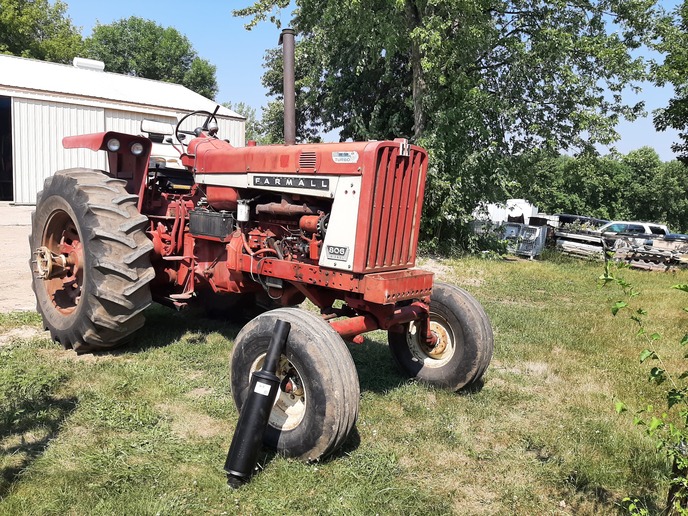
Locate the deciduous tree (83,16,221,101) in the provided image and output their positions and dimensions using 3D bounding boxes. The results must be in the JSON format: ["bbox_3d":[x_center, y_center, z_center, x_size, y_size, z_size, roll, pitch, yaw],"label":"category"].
[{"bbox_3d":[-15.692,-12.070,41.986,11.300,14.200,11.000,0,7,-21],"label":"deciduous tree"}]

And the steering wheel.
[{"bbox_3d":[-1.486,-1.301,5.260,0.455,0.455,0.070,-5,52,-48],"label":"steering wheel"}]

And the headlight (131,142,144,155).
[{"bbox_3d":[-1.823,-0.958,4.527,0.075,0.118,0.118,9,9,41],"label":"headlight"}]

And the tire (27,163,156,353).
[{"bbox_3d":[-2.401,0.034,4.848,1.720,1.710,0.480,9,9,41],"label":"tire"}]

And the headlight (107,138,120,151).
[{"bbox_3d":[-1.958,-0.958,4.365,0.075,0.118,0.118,9,9,41],"label":"headlight"}]

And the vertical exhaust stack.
[{"bbox_3d":[-0.460,-1.422,4.337,0.115,0.960,0.110,3,5,42],"label":"vertical exhaust stack"}]

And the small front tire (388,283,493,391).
[{"bbox_3d":[0.822,0.691,4.502,0.940,0.930,0.285,8,9,39],"label":"small front tire"}]

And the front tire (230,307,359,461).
[{"bbox_3d":[-0.324,0.795,3.232,0.940,0.930,0.285,8,9,37],"label":"front tire"}]

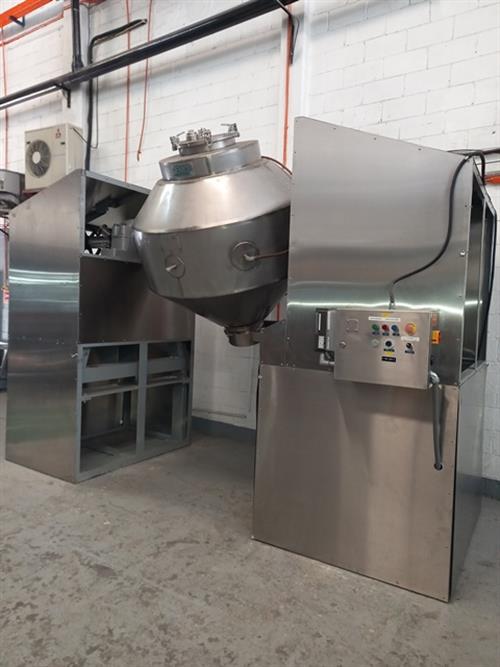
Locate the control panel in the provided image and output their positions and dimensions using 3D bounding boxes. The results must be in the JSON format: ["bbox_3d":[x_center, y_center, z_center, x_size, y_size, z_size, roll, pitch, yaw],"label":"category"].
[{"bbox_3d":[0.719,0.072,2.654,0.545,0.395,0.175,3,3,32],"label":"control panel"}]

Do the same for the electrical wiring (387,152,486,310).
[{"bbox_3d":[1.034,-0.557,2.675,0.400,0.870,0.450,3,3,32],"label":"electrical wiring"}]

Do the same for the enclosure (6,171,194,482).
[{"bbox_3d":[-1.467,-0.086,5.008,1.030,2.660,1.565,3,3,32],"label":"enclosure"}]

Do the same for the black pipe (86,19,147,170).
[{"bbox_3d":[-1.794,-3.071,6.373,1.120,1.900,0.130,3,3,32],"label":"black pipe"}]

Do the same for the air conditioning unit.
[{"bbox_3d":[-2.668,-2.364,6.602,0.870,0.790,0.320,3,3,32],"label":"air conditioning unit"}]

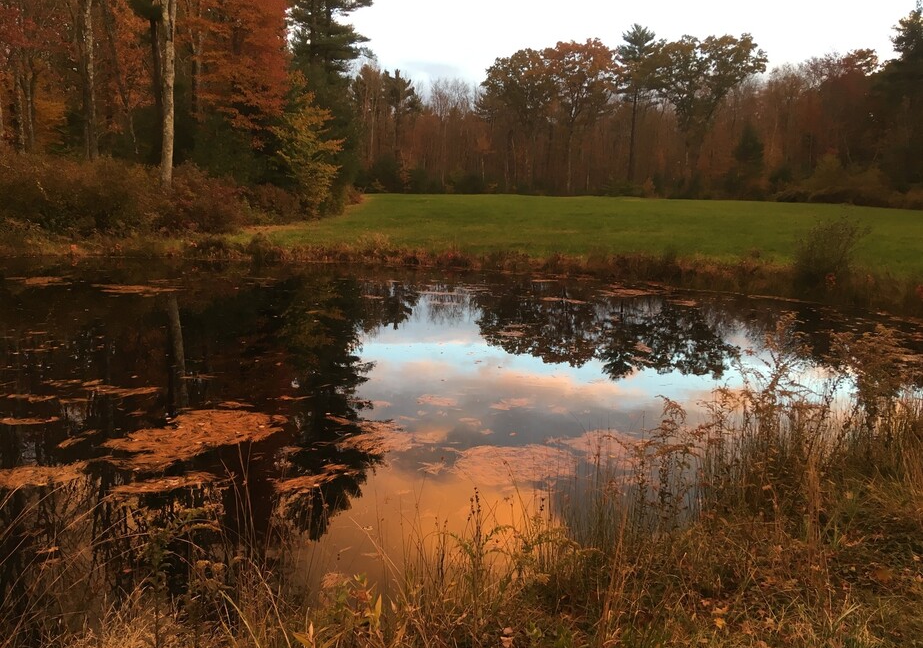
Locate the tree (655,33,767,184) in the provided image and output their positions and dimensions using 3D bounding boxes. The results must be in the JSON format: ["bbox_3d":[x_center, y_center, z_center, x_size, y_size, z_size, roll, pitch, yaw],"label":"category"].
[{"bbox_3d":[20.410,-17.360,63.405,9.180,12.450,8.200,5,12,17],"label":"tree"}]

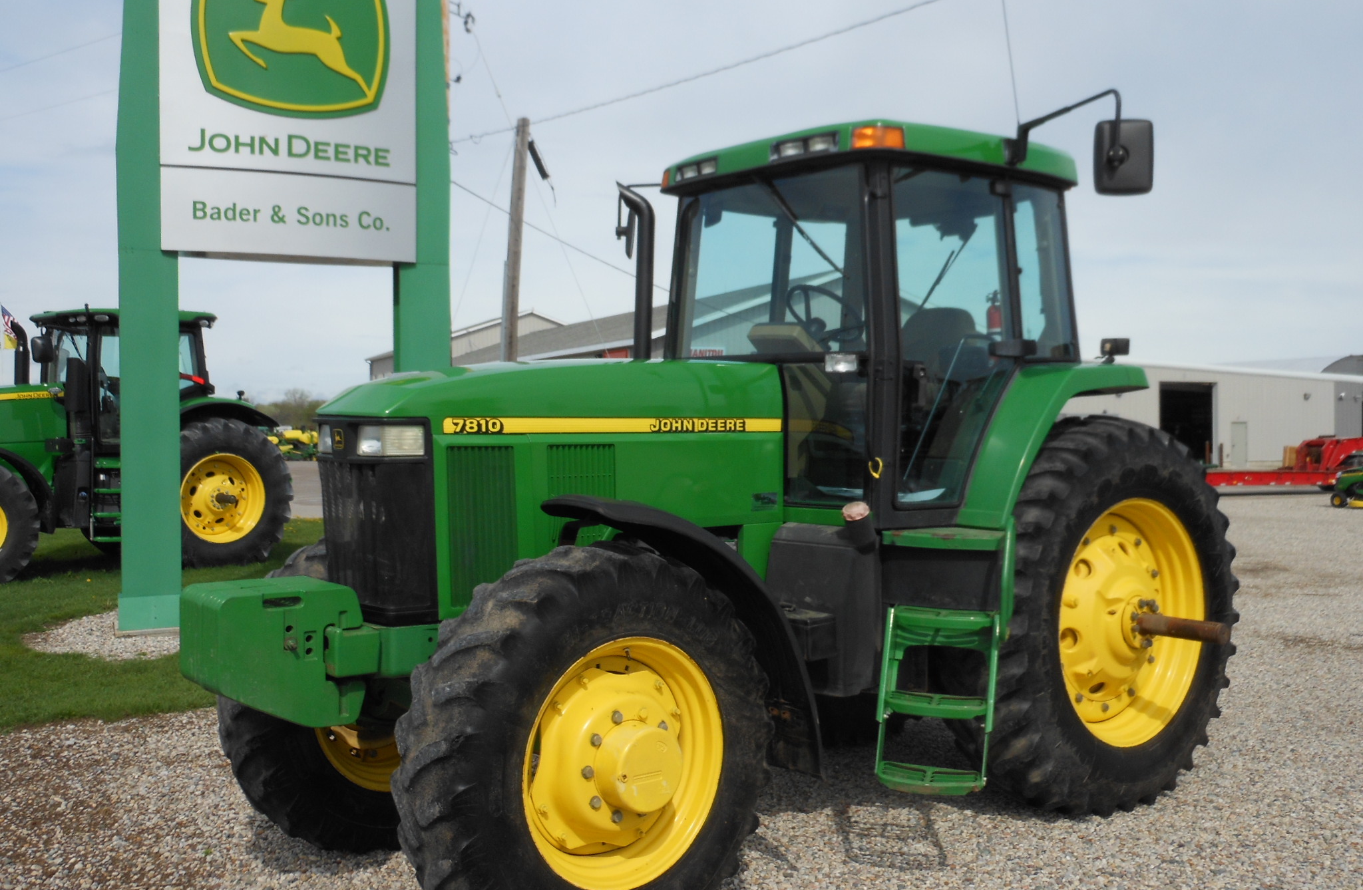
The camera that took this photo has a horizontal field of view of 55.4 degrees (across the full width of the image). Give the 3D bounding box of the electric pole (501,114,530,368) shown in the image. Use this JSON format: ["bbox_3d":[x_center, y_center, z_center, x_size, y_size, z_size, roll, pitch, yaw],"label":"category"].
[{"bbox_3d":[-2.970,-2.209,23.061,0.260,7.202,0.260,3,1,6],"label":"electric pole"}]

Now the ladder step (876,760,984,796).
[{"bbox_3d":[0.951,1.270,4.960,0.400,0.050,0.210,0,1,21],"label":"ladder step"}]

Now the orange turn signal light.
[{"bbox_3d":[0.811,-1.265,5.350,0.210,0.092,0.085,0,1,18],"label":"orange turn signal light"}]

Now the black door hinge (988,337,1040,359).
[{"bbox_3d":[1.462,-0.423,5.718,0.262,0.073,0.060,-1,1,-37],"label":"black door hinge"}]

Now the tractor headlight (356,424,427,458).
[{"bbox_3d":[-0.998,-0.017,4.470,0.140,0.110,0.250,-1,1,-37],"label":"tractor headlight"}]

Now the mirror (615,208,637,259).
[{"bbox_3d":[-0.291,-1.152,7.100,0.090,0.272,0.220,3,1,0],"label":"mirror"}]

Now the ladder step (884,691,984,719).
[{"bbox_3d":[0.989,1.006,5.040,0.385,0.050,0.200,0,1,21],"label":"ladder step"}]

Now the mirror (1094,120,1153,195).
[{"bbox_3d":[1.675,-1.089,4.920,0.222,0.275,0.090,0,1,15],"label":"mirror"}]

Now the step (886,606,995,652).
[{"bbox_3d":[1.022,0.711,5.120,0.385,0.110,0.210,0,1,21],"label":"step"}]

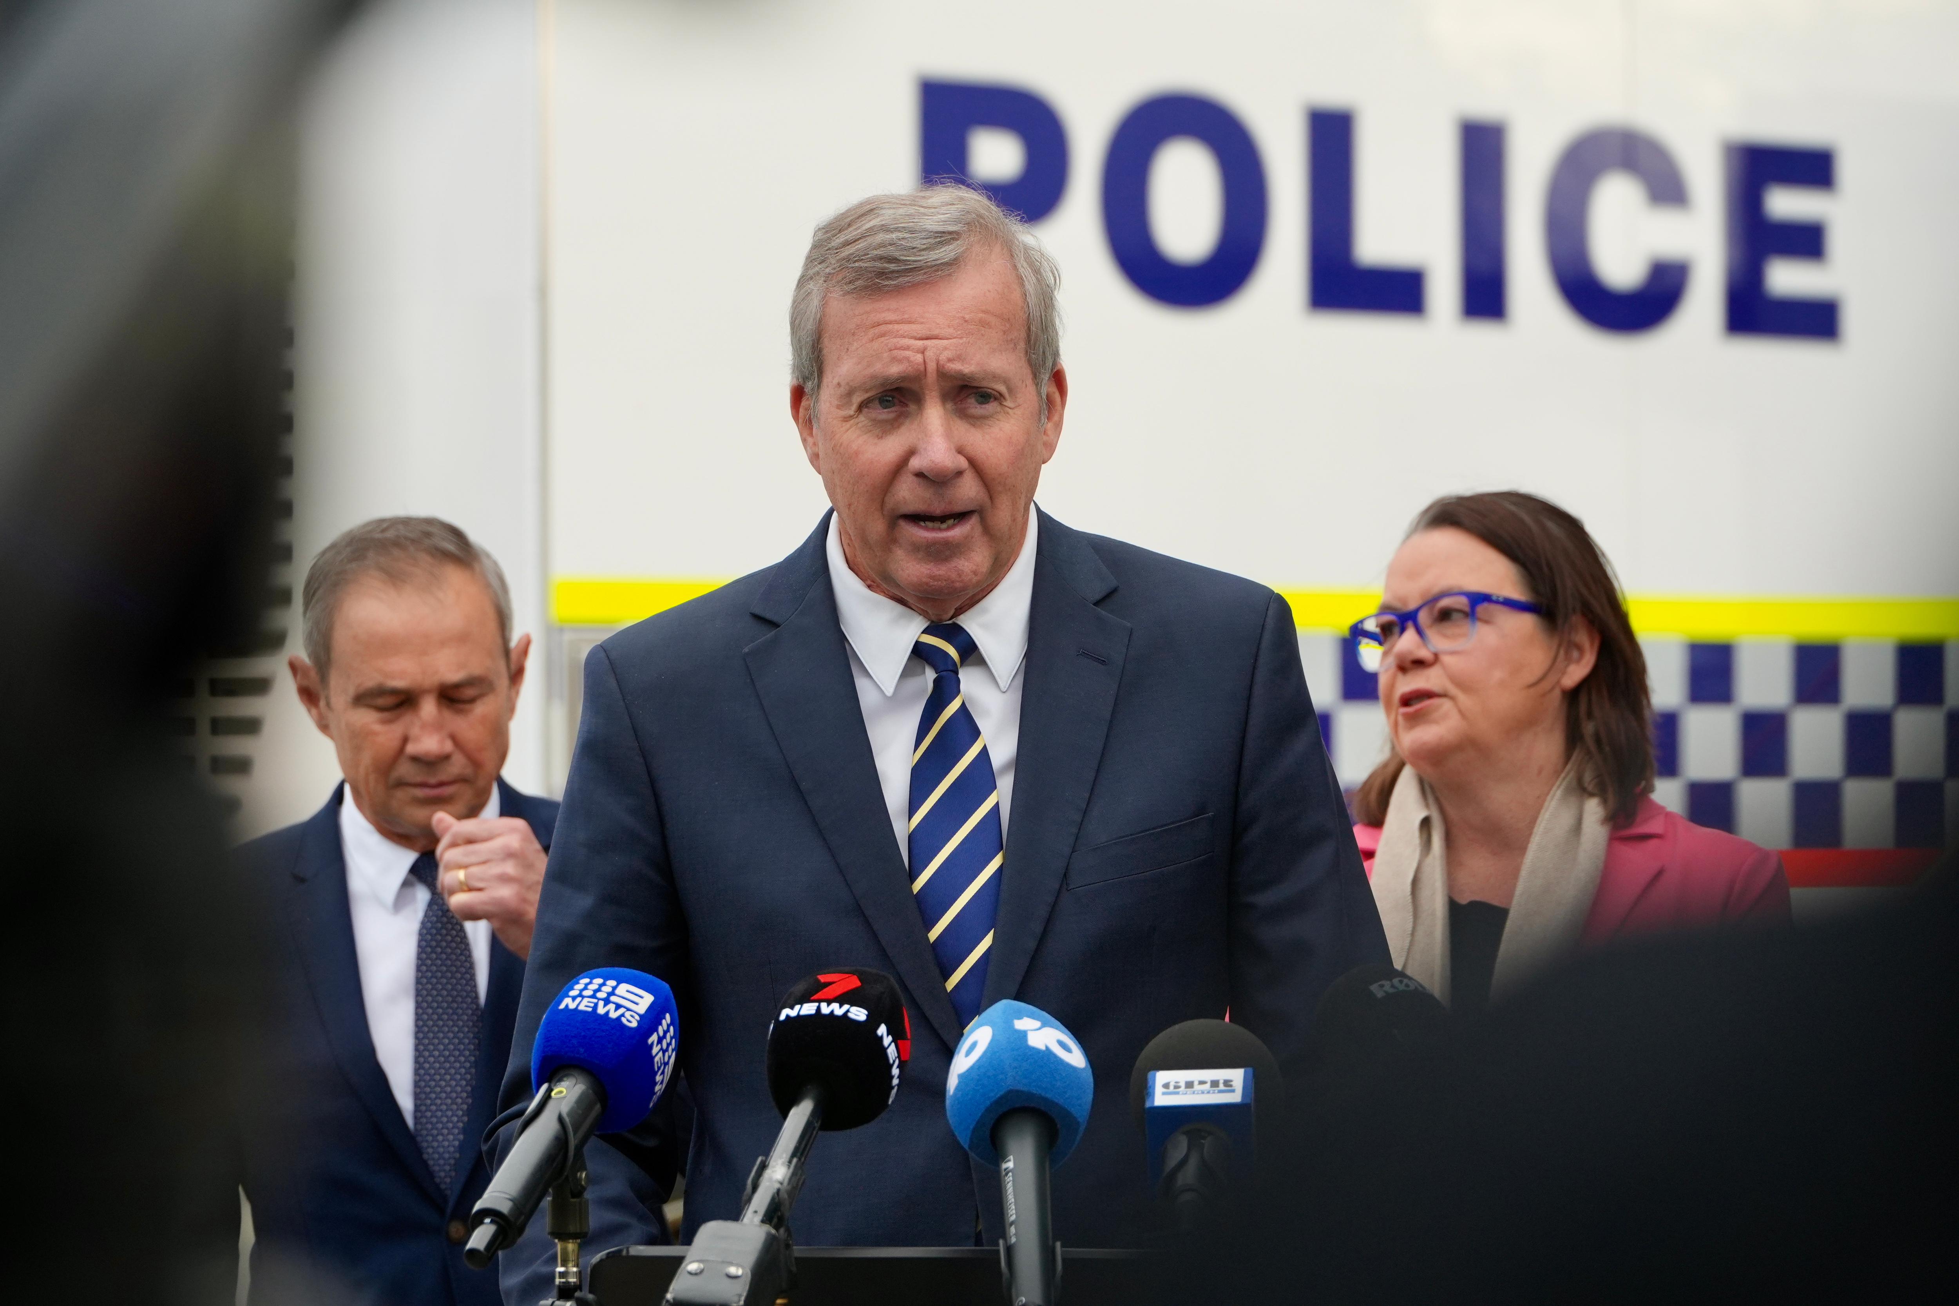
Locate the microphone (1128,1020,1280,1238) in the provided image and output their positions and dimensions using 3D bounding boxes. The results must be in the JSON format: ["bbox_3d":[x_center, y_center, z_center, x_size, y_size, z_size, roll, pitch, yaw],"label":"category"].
[{"bbox_3d":[0.132,0.289,4.159,0.090,0.090,0.190,5,32,3],"label":"microphone"}]

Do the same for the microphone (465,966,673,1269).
[{"bbox_3d":[-0.254,0.287,4.145,0.087,0.087,0.250,20,46,12],"label":"microphone"}]

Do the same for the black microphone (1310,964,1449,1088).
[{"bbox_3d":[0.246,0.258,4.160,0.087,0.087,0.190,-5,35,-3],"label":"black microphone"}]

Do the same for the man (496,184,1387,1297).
[{"bbox_3d":[-0.020,0.595,4.550,0.580,1.800,0.400,0,-1,-1],"label":"man"}]

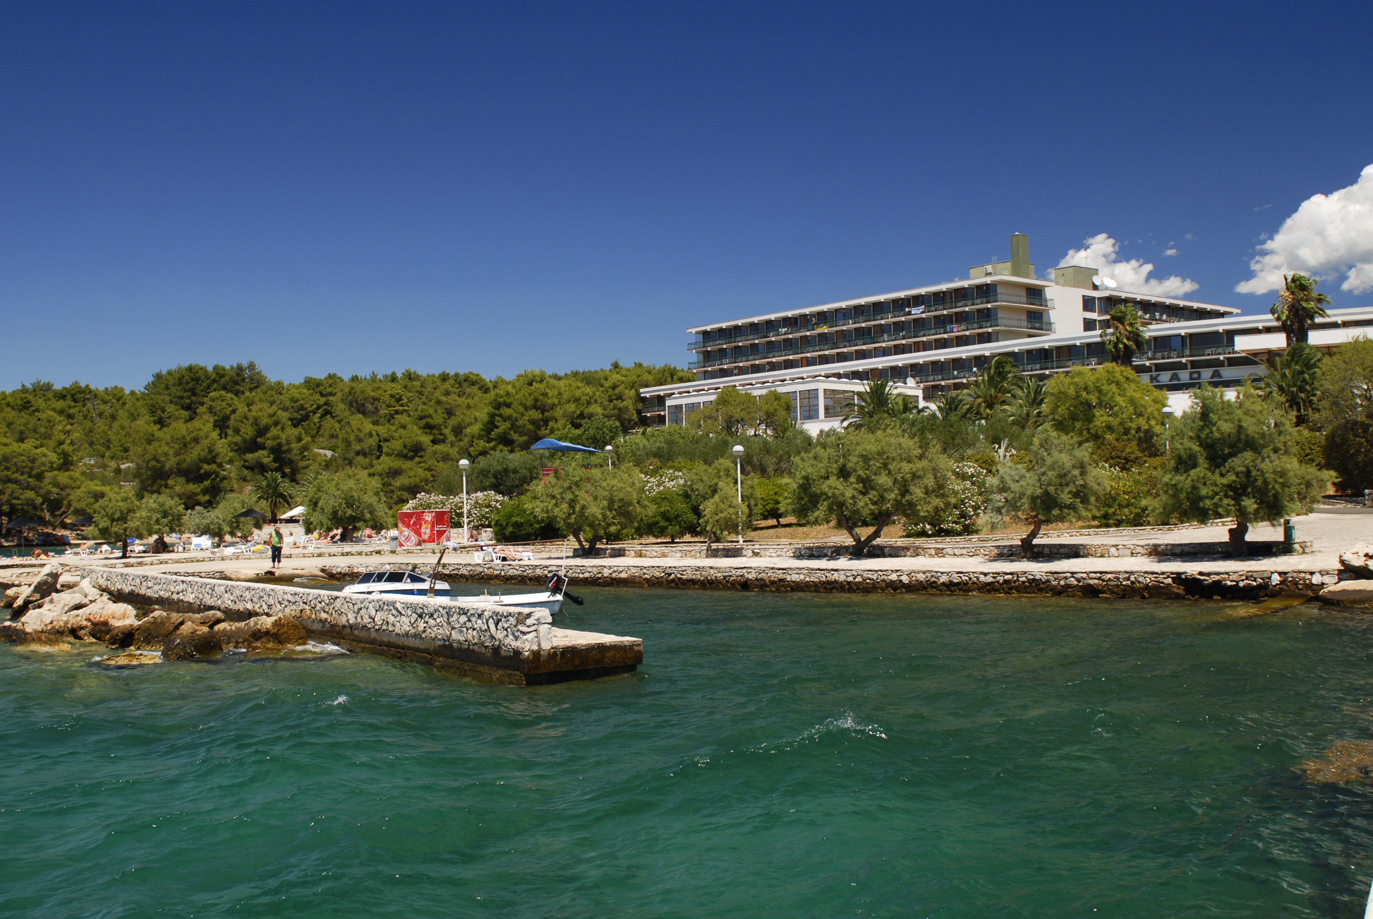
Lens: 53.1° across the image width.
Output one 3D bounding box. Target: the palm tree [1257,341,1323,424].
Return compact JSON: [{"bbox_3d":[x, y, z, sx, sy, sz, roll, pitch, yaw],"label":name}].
[{"bbox_3d":[42.580,-5.221,97.000,4.800,6.200,4.800,-1,-2,0],"label":"palm tree"}]

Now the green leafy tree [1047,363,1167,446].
[{"bbox_3d":[26.174,-3.086,86.000,7.500,5.900,7.000,-1,-2,0],"label":"green leafy tree"}]

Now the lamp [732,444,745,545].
[{"bbox_3d":[2.191,1.441,56.500,0.470,4.060,0.470,-2,-2,2],"label":"lamp"}]

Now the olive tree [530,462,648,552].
[{"bbox_3d":[-4.497,2.202,62.300,5.100,4.300,4.700,-1,-2,0],"label":"olive tree"}]

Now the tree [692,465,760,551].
[{"bbox_3d":[1.604,2.042,56.300,2.640,3.780,2.460,-2,-2,2],"label":"tree"}]

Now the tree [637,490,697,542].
[{"bbox_3d":[-0.840,2.721,65.200,2.800,2.500,2.700,-1,-2,0],"label":"tree"}]

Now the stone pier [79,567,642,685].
[{"bbox_3d":[-10.408,3.830,35.800,2.600,1.400,27.000,0,-2,-39],"label":"stone pier"}]

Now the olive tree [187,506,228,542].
[{"bbox_3d":[-28.573,3.934,82.000,2.500,2.400,2.400,-1,-2,0],"label":"olive tree"}]

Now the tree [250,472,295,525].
[{"bbox_3d":[-30.045,2.847,100.000,3.200,3.980,3.200,-1,-2,-17],"label":"tree"}]

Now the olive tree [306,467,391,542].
[{"bbox_3d":[-18.955,2.536,76.500,4.720,4.120,4.480,-1,-2,-14],"label":"olive tree"}]

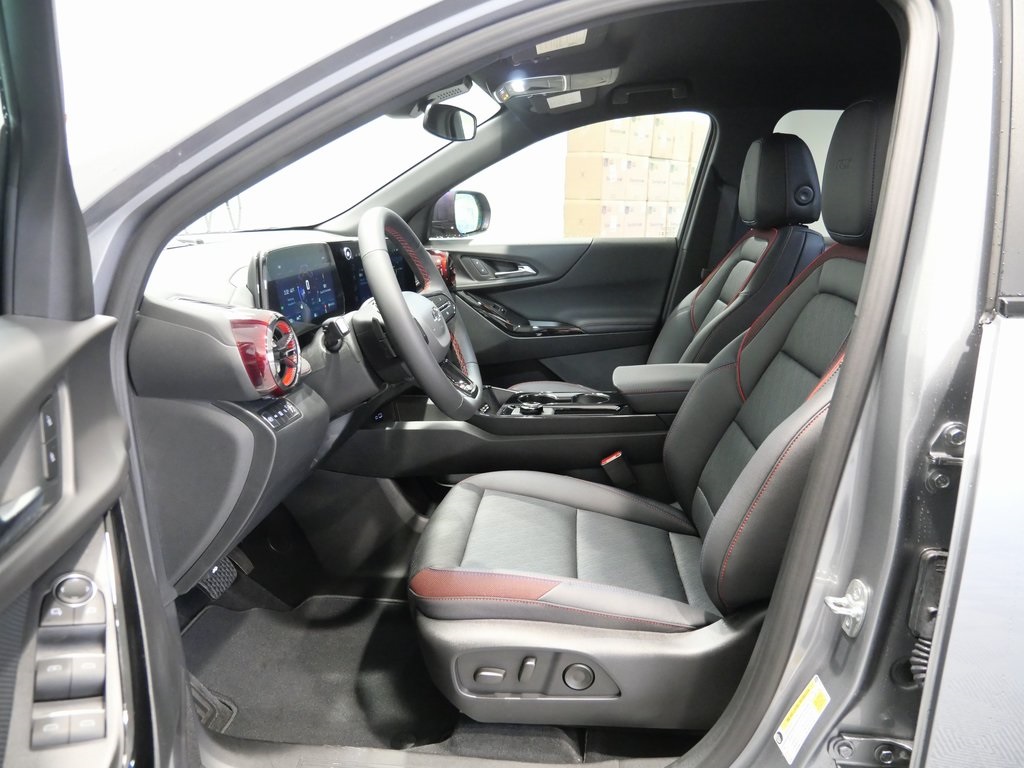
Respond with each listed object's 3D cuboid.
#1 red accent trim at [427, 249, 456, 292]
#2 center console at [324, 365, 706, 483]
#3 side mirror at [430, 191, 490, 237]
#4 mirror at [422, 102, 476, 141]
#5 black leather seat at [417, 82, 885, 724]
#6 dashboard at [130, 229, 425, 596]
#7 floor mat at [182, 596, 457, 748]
[{"bbox_3d":[-0.222,-0.356,2.214,0.090,0.125,0.130,3,15,10],"label":"red accent trim"},{"bbox_3d":[0.085,0.075,1.641,0.980,0.290,0.280,1,15,5],"label":"center console"},{"bbox_3d":[-0.168,-0.603,2.498,0.140,0.165,0.240,5,15,17],"label":"side mirror"},{"bbox_3d":[-0.129,-0.548,1.501,0.040,0.070,0.225,7,16,25],"label":"mirror"},{"bbox_3d":[0.252,0.027,1.227,0.810,0.980,0.530,1,15,5],"label":"black leather seat"},{"bbox_3d":[-0.492,-0.099,1.655,0.520,0.540,1.420,1,15,5],"label":"dashboard"},{"bbox_3d":[-0.373,0.509,1.380,0.620,0.060,0.470,1,15,5],"label":"floor mat"}]

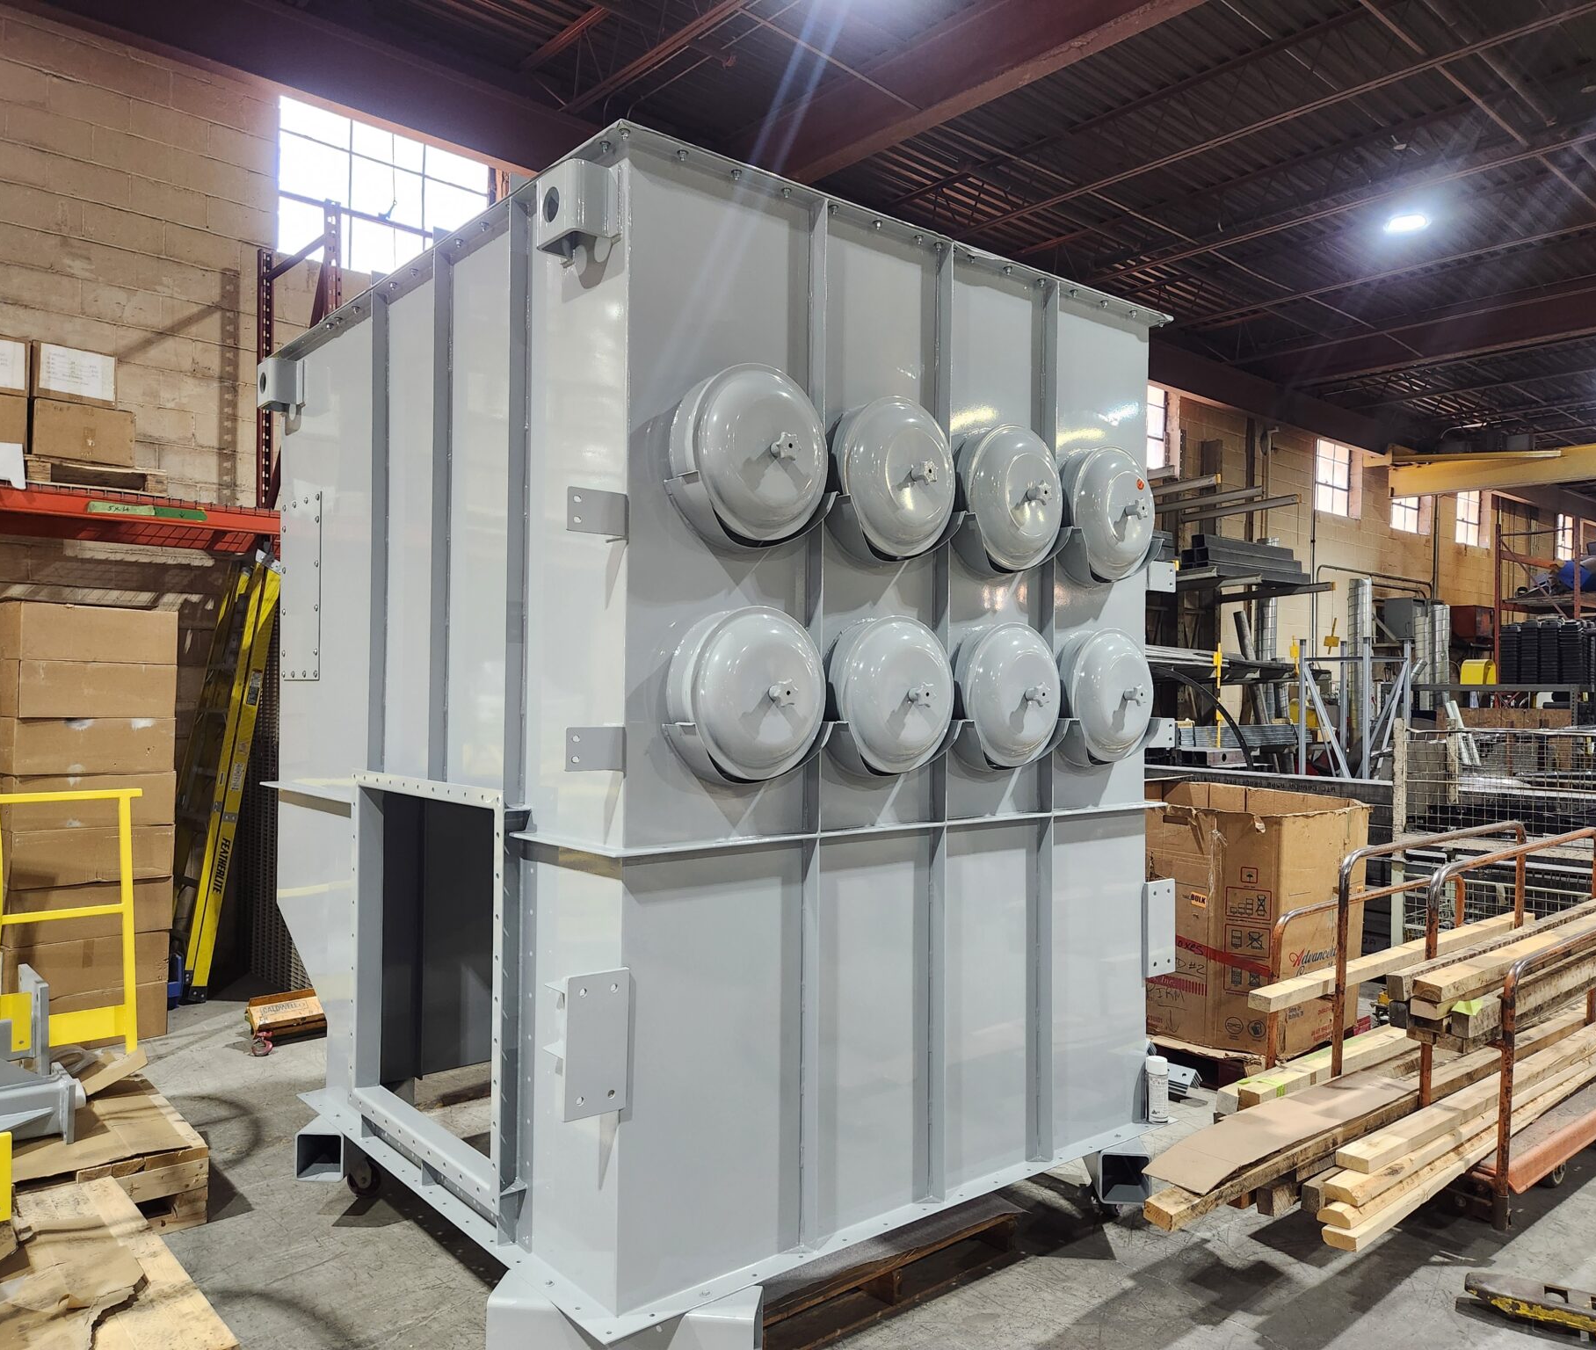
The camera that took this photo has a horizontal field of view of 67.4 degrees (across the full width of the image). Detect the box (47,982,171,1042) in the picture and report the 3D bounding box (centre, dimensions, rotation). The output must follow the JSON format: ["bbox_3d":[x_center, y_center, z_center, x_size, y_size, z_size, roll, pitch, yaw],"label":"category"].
[{"bbox_3d":[-3.336,1.555,5.520,0.485,0.248,0.638,0,-1,45],"label":"box"}]

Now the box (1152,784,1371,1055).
[{"bbox_3d":[2.065,1.120,5.870,1.030,1.010,1.200,0,-1,43],"label":"box"}]

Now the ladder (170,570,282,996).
[{"bbox_3d":[-3.170,0.515,6.630,0.170,2.420,0.600,13,-9,-39],"label":"ladder"}]

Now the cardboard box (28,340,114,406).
[{"bbox_3d":[-3.364,-1.331,5.520,0.310,0.238,0.410,1,-1,-42],"label":"cardboard box"}]

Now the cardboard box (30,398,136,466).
[{"bbox_3d":[-3.350,-1.087,5.530,0.400,0.250,0.400,1,-1,-44],"label":"cardboard box"}]

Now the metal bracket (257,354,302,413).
[{"bbox_3d":[-1.848,-1.036,4.276,0.098,0.157,0.260,1,-1,-40],"label":"metal bracket"}]

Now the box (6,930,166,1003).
[{"bbox_3d":[-3.328,1.308,5.522,0.485,0.248,0.638,0,-1,44],"label":"box"}]

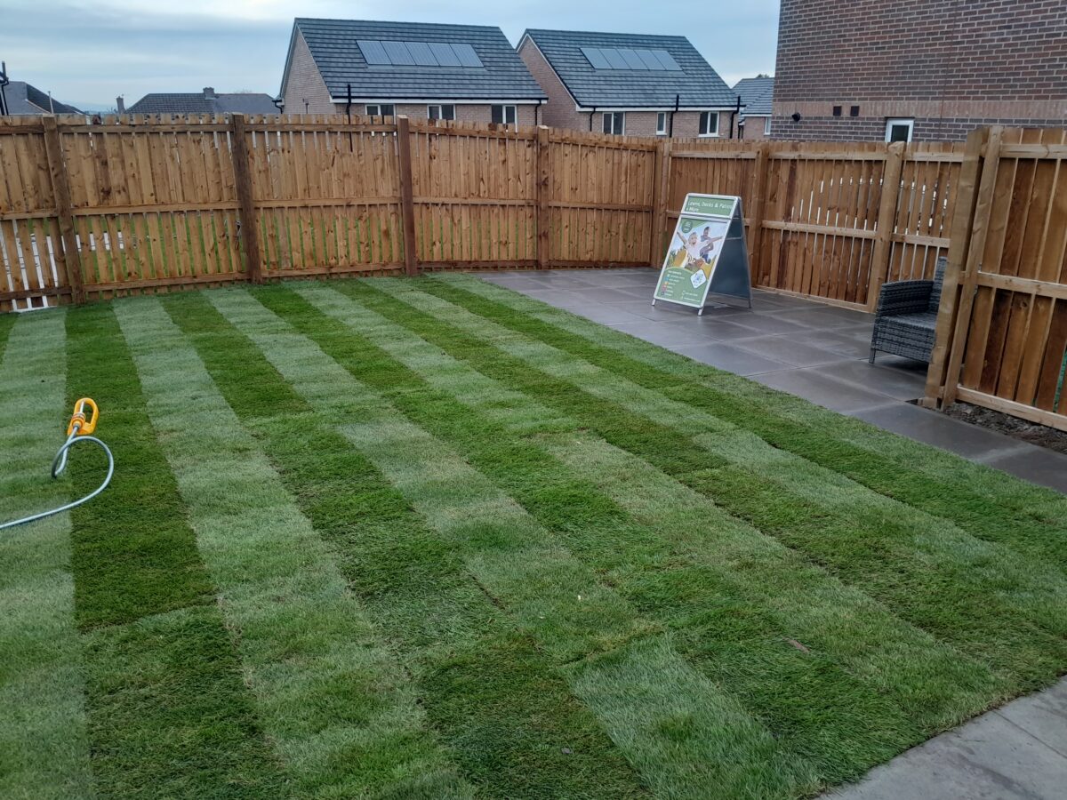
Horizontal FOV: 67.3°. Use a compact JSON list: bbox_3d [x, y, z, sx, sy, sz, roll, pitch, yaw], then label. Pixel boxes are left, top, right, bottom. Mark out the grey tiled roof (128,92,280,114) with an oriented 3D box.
[{"bbox_3d":[-31.307,-28.315,77.400,16.000,2.350,6.800,-8,21,-19],"label":"grey tiled roof"}]

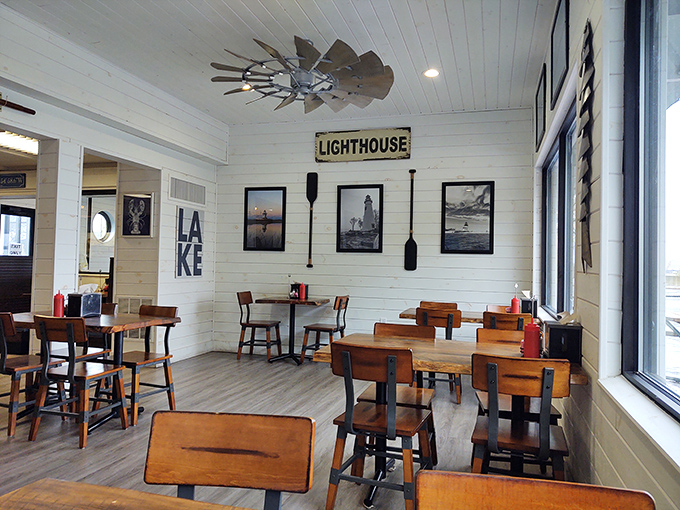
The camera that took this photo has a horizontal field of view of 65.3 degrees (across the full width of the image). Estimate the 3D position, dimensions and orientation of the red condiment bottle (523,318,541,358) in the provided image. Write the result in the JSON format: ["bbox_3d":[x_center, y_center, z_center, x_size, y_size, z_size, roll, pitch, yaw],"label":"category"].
[{"bbox_3d":[0.980,0.430,2.711,0.080,0.219,0.080,1,-1,16],"label":"red condiment bottle"}]

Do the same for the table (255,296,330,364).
[{"bbox_3d":[-0.595,0.966,6.687,0.803,0.763,0.557,1,-1,16],"label":"table"}]

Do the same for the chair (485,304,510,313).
[{"bbox_3d":[1.611,0.918,5.129,0.410,0.825,0.475,1,-1,16],"label":"chair"}]

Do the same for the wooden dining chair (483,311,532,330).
[{"bbox_3d":[1.461,0.903,4.627,0.410,0.825,0.475,1,-2,18],"label":"wooden dining chair"}]

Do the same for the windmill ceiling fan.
[{"bbox_3d":[-0.306,-1.580,4.472,1.520,0.420,1.520,1,-1,16],"label":"windmill ceiling fan"}]

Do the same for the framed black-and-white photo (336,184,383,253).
[{"bbox_3d":[0.246,-0.452,6.626,0.587,0.845,0.027,1,-1,16],"label":"framed black-and-white photo"}]

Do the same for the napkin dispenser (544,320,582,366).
[{"bbox_3d":[1.049,0.413,2.495,0.140,0.180,0.190,1,-1,16],"label":"napkin dispenser"}]

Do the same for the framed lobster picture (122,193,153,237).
[{"bbox_3d":[-2.326,-0.456,6.091,0.400,0.510,0.035,1,-1,16],"label":"framed lobster picture"}]

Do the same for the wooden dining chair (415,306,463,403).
[{"bbox_3d":[0.947,0.919,5.023,0.419,0.842,0.492,1,-1,19],"label":"wooden dining chair"}]

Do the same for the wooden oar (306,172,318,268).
[{"bbox_3d":[-0.370,-0.445,6.799,0.150,1.228,0.035,1,-1,16],"label":"wooden oar"}]

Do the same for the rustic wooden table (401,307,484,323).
[{"bbox_3d":[1.305,0.979,5.426,1.320,0.754,0.837,1,-1,16],"label":"rustic wooden table"}]

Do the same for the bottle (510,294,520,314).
[{"bbox_3d":[1.745,0.501,5.277,0.080,0.219,0.080,1,-1,16],"label":"bottle"}]

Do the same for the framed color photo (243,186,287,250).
[{"bbox_3d":[-1.008,-0.483,7.130,0.601,0.860,0.030,1,-1,16],"label":"framed color photo"}]

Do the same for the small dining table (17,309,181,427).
[{"bbox_3d":[-1.969,0.855,4.011,1.220,0.757,0.770,1,-1,16],"label":"small dining table"}]

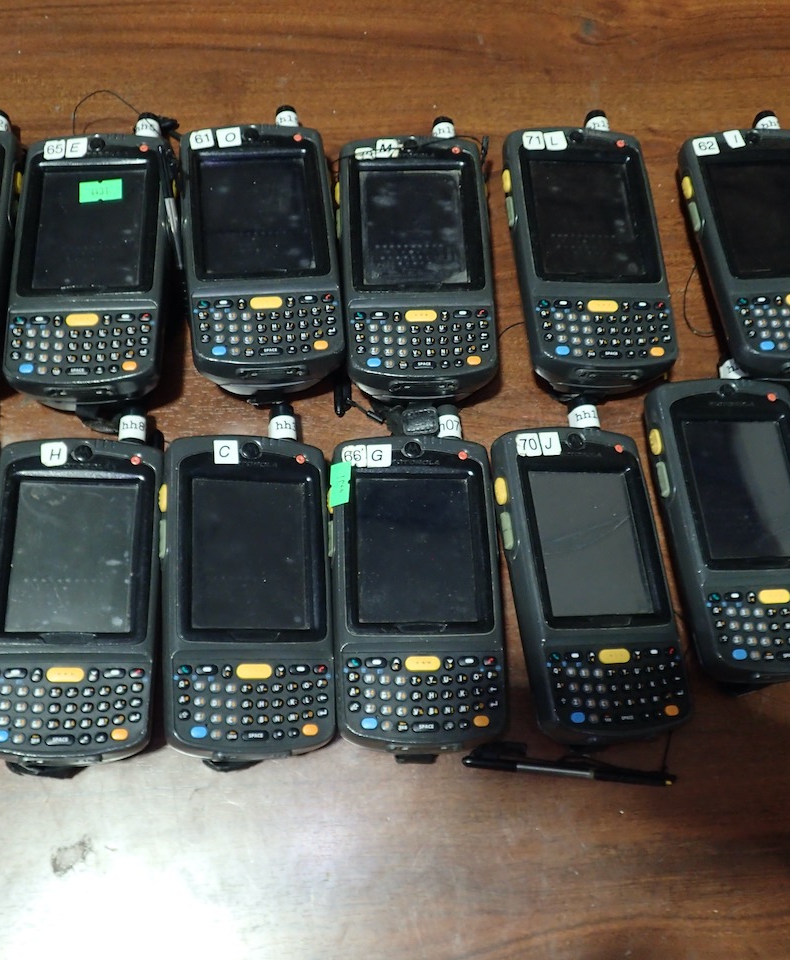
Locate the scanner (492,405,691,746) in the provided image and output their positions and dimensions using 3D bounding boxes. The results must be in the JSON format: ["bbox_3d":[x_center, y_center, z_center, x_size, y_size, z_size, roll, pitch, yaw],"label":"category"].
[{"bbox_3d":[0.089,0.042,0.552,0.078,0.042,0.180,1,68,-21],"label":"scanner"}]

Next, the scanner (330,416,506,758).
[{"bbox_3d":[0.009,0.046,0.542,0.078,0.042,0.180,0,64,-6],"label":"scanner"}]

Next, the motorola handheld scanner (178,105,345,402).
[{"bbox_3d":[-0.074,-0.128,0.600,0.079,0.042,0.182,-4,67,-7],"label":"motorola handheld scanner"}]

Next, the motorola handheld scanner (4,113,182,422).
[{"bbox_3d":[-0.158,-0.119,0.592,0.079,0.042,0.182,-2,68,0],"label":"motorola handheld scanner"}]

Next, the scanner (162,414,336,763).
[{"bbox_3d":[-0.074,0.047,0.540,0.078,0.042,0.180,3,68,-18],"label":"scanner"}]

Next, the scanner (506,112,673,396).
[{"bbox_3d":[0.102,-0.130,0.614,0.079,0.042,0.182,-1,68,-8],"label":"scanner"}]

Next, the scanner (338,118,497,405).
[{"bbox_3d":[0.009,-0.122,0.603,0.078,0.042,0.180,-1,66,-4],"label":"scanner"}]

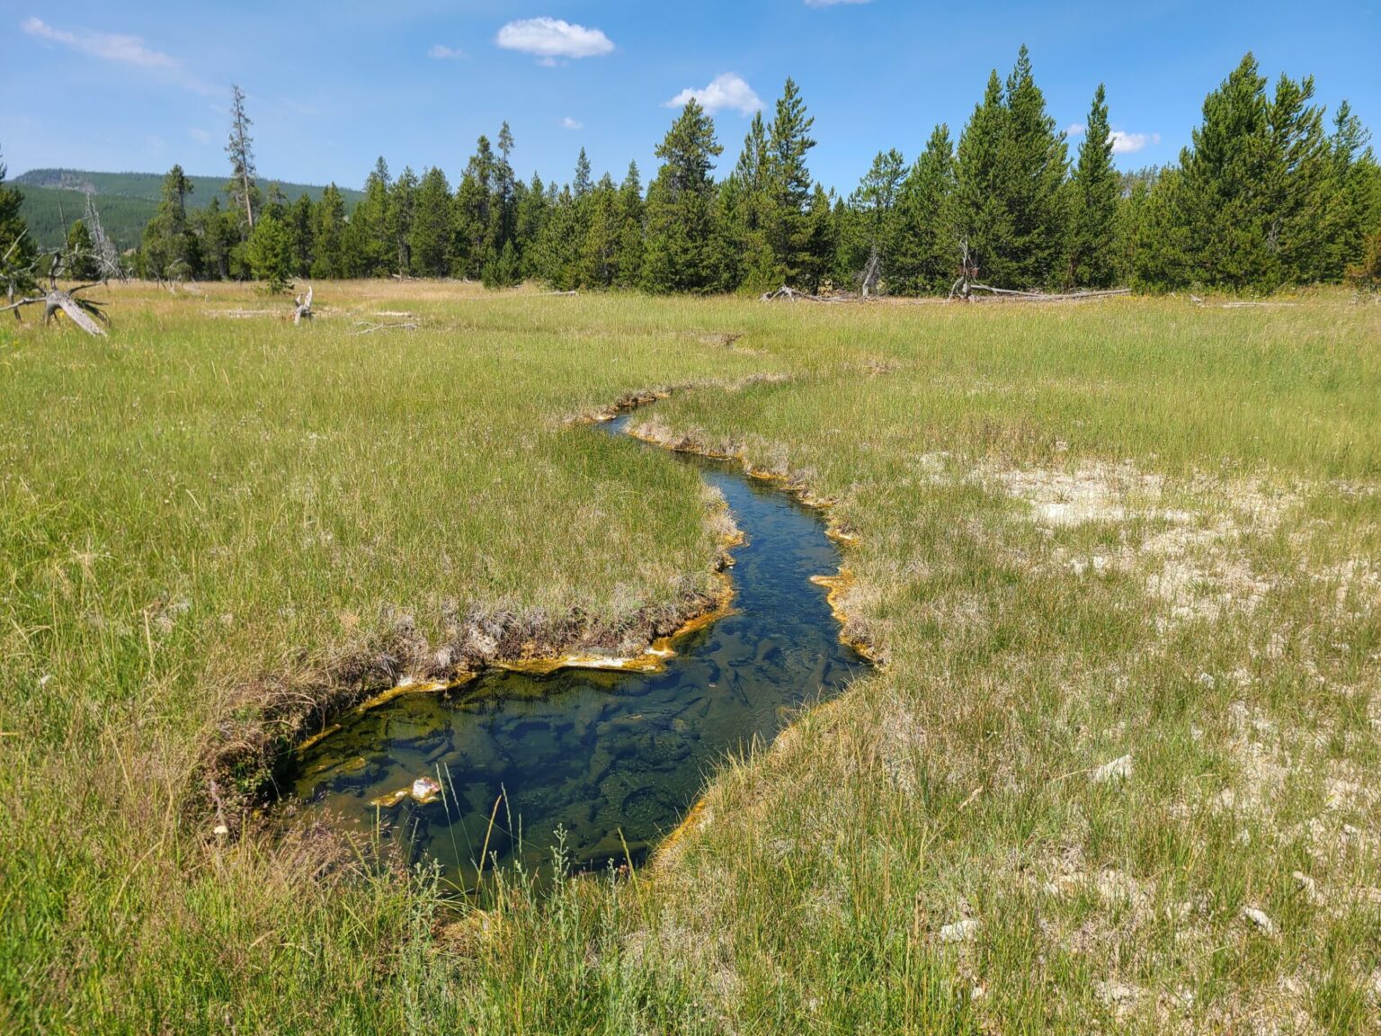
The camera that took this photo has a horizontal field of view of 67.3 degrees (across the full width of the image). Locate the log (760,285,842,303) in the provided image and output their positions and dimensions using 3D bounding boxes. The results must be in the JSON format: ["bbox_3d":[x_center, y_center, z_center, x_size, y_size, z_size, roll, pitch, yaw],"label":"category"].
[{"bbox_3d":[3.877,-7.886,36.366,2.875,0.518,0.900,0,14,0],"label":"log"}]

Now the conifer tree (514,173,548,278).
[{"bbox_3d":[-11.046,-20.213,71.997,2.468,7.068,2.468,-2,14,-8],"label":"conifer tree"}]

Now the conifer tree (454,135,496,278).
[{"bbox_3d":[-15.663,-22.568,75.482,3.235,9.937,3.235,-3,14,-11],"label":"conifer tree"}]

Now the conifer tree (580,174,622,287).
[{"bbox_3d":[-4.210,-13.400,48.480,1.970,5.150,1.970,0,14,0],"label":"conifer tree"}]

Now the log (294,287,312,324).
[{"bbox_3d":[-8.881,-4.897,23.785,0.470,0.849,0.600,-5,15,-20],"label":"log"}]

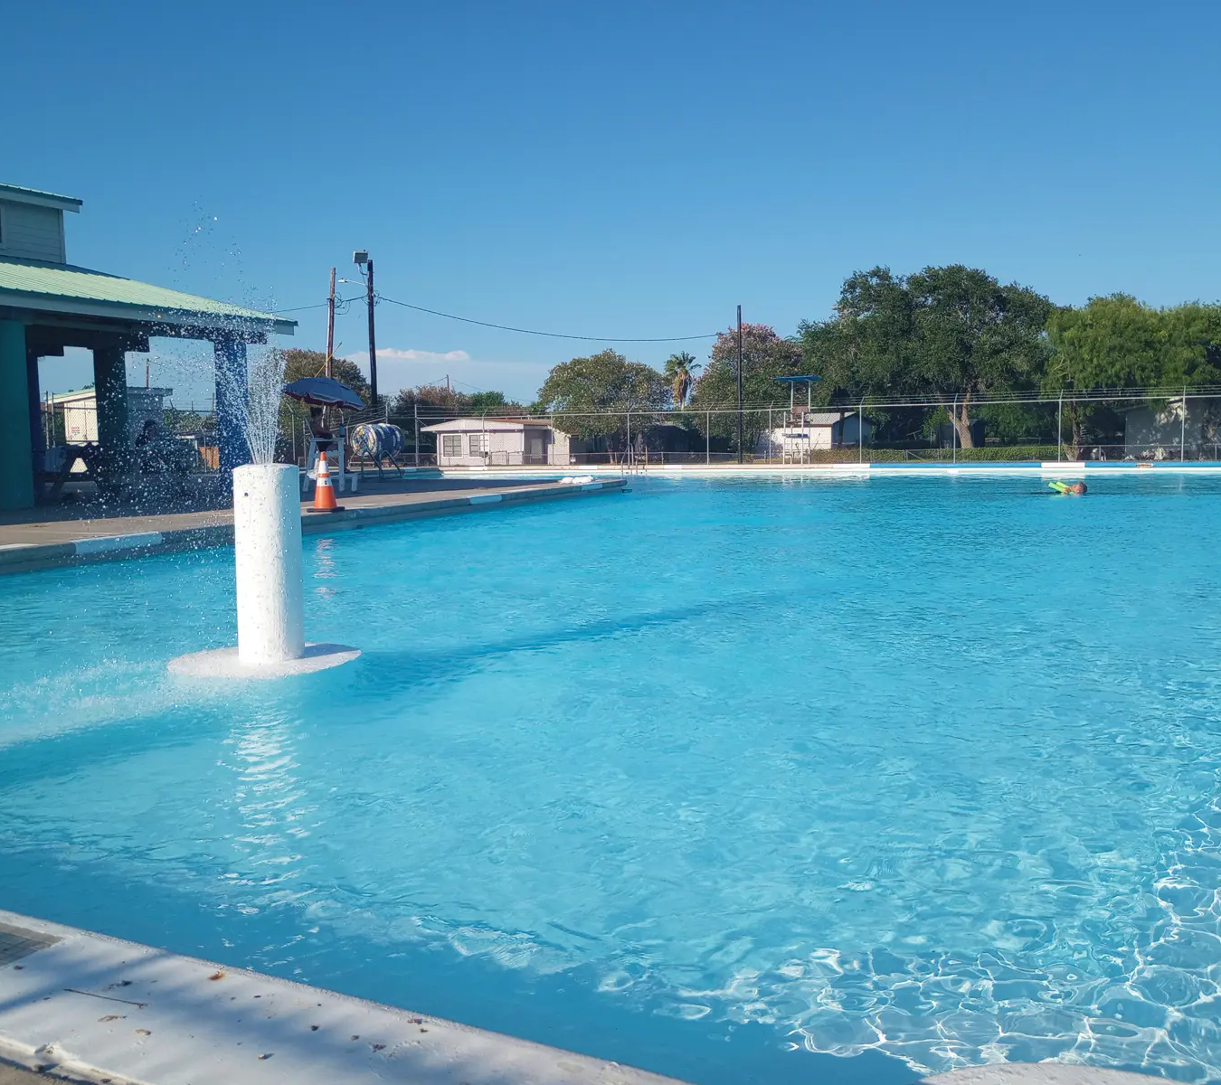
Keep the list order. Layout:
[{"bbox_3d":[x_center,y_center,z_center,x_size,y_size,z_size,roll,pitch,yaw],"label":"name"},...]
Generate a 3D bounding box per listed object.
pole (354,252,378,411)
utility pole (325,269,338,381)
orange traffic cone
[{"bbox_3d":[-9.447,-6.998,45.503,0.750,8.492,0.500,-2,5,-11],"label":"pole"},{"bbox_3d":[-12.930,-7.992,54.002,0.320,9.355,0.320,2,4,-14],"label":"utility pole"},{"bbox_3d":[-3.426,-0.726,14.050,0.350,0.710,0.350,0,5,9],"label":"orange traffic cone"}]

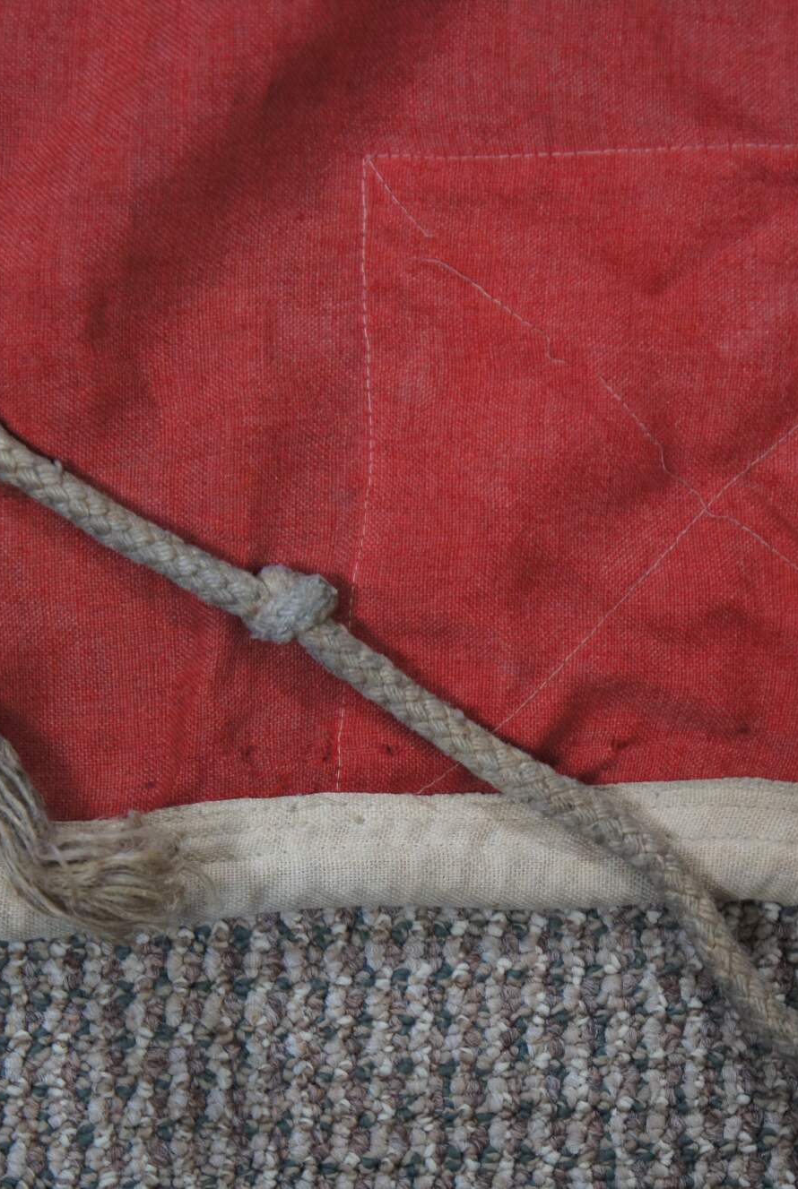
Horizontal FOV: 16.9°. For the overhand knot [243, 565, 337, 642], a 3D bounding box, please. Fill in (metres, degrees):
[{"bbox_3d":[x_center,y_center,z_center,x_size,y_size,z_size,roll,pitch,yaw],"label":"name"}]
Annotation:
[{"bbox_3d":[-0.020,0.002,0.490,0.016,0.013,0.015,25,83,1],"label":"overhand knot"}]

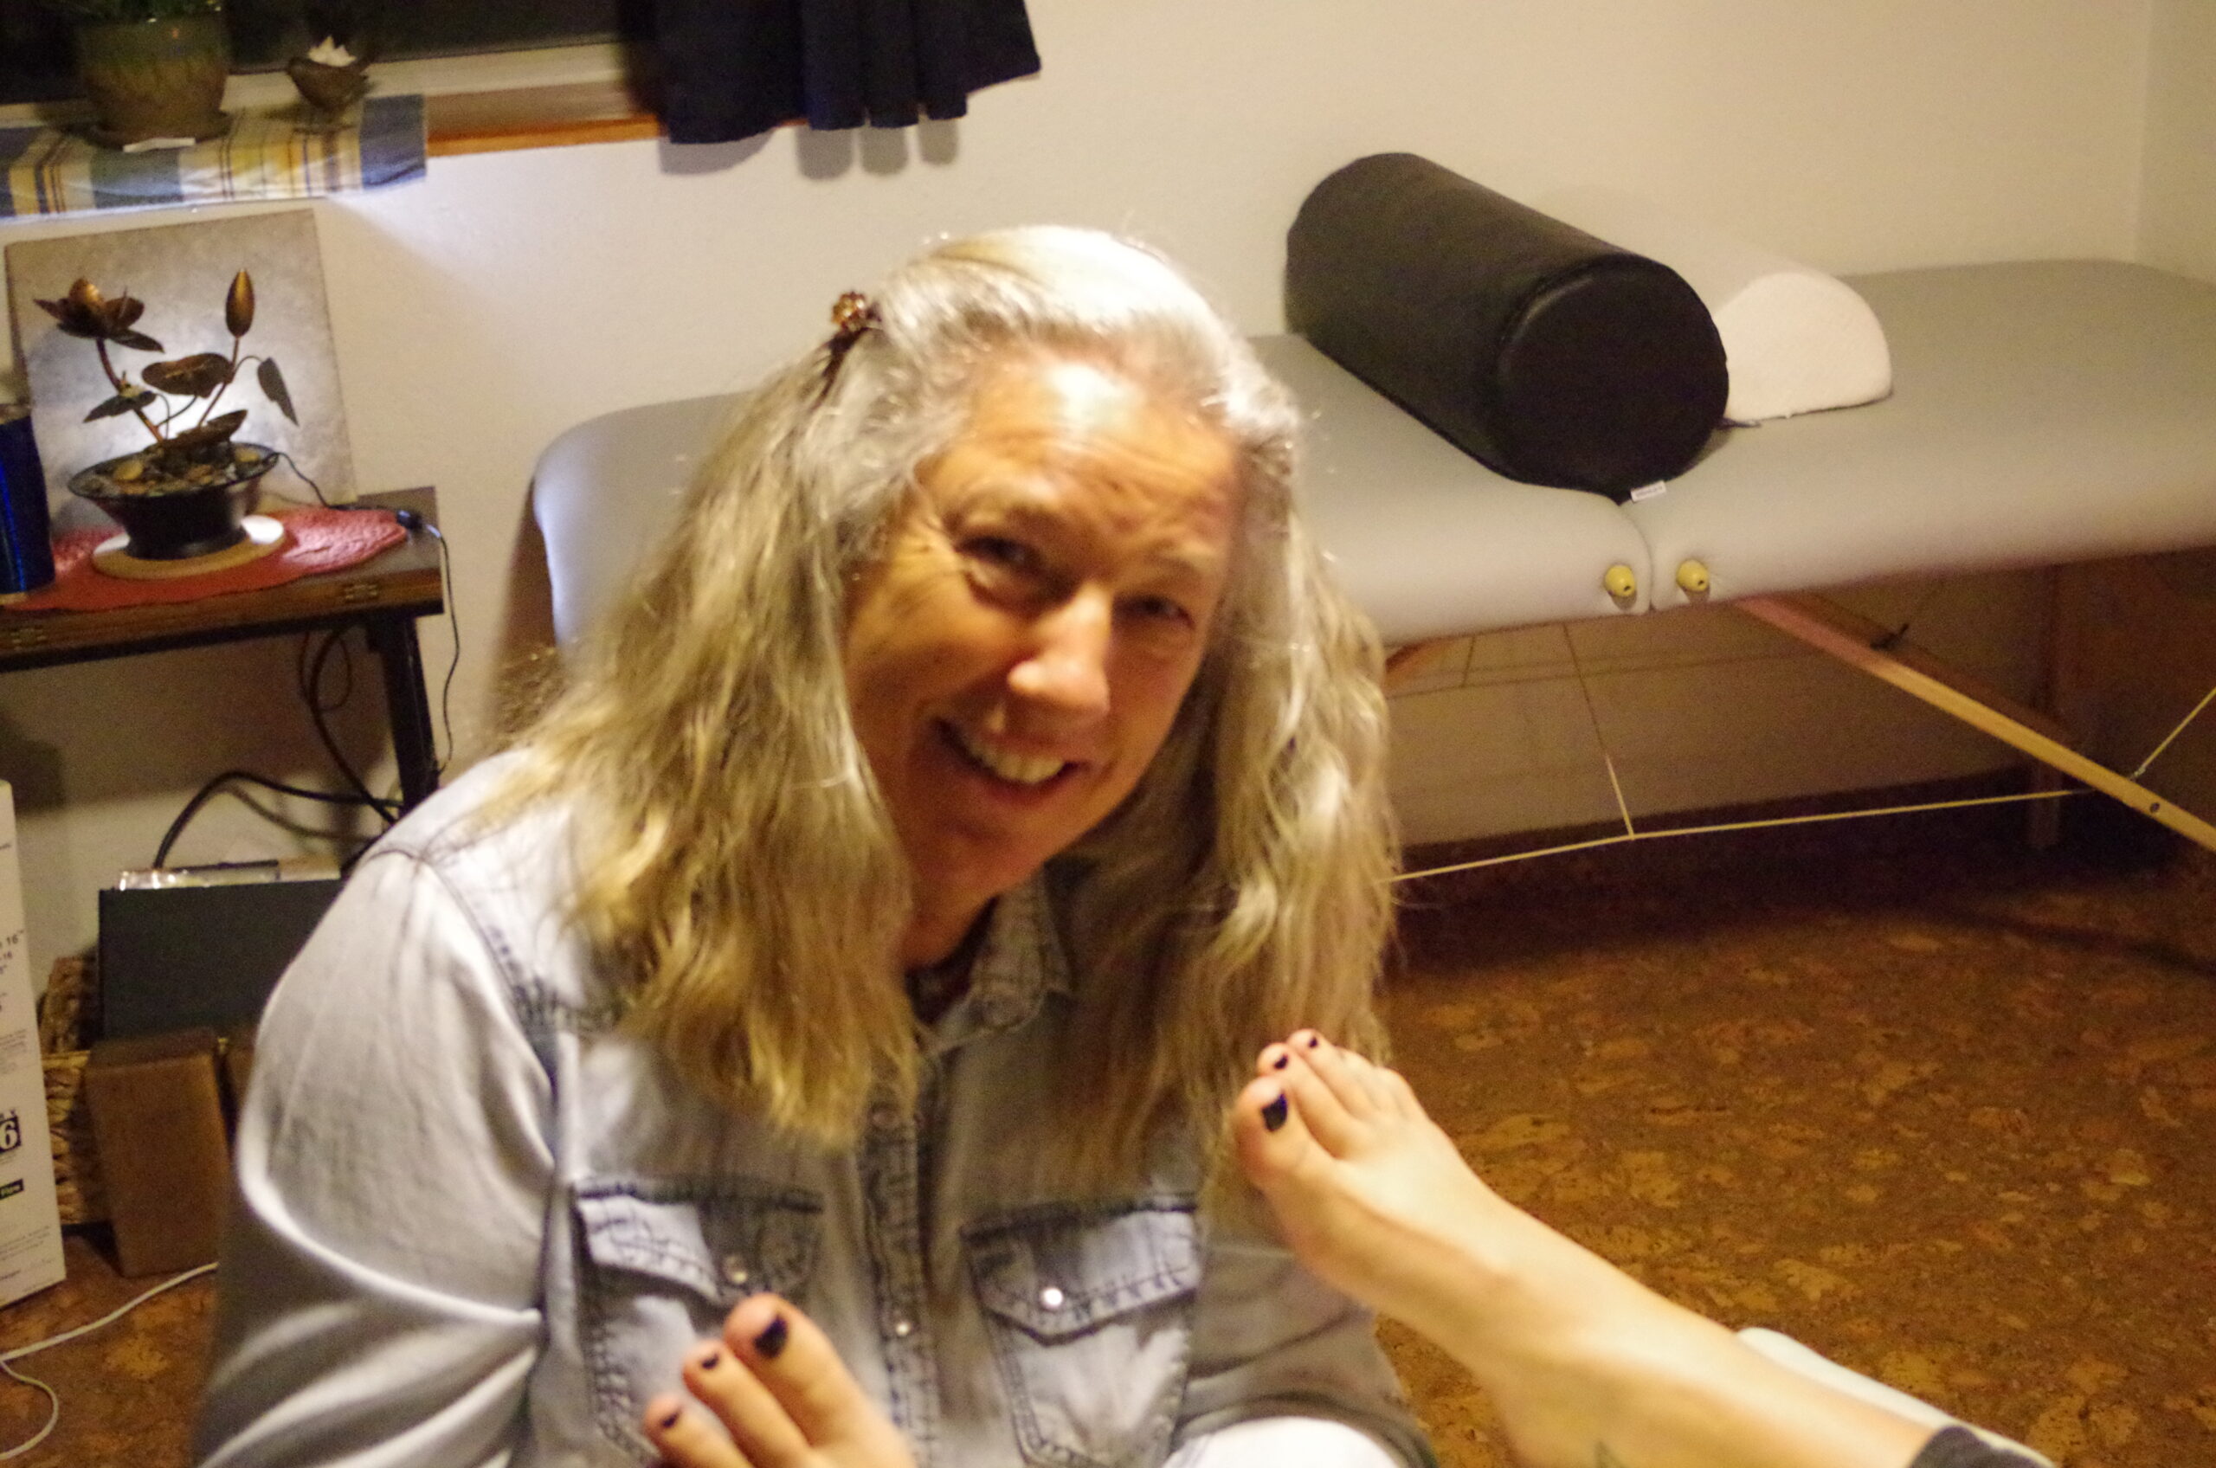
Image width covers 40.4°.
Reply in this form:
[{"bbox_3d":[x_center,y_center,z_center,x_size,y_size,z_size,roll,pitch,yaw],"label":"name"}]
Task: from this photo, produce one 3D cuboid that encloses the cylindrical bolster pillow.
[{"bbox_3d":[0.369,-0.403,2.934,0.230,0.230,0.610,-8,20,-12],"label":"cylindrical bolster pillow"}]

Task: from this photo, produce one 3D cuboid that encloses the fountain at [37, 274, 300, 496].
[{"bbox_3d":[-0.913,-0.315,2.948,0.230,0.260,0.215,-7,20,-11],"label":"fountain"}]

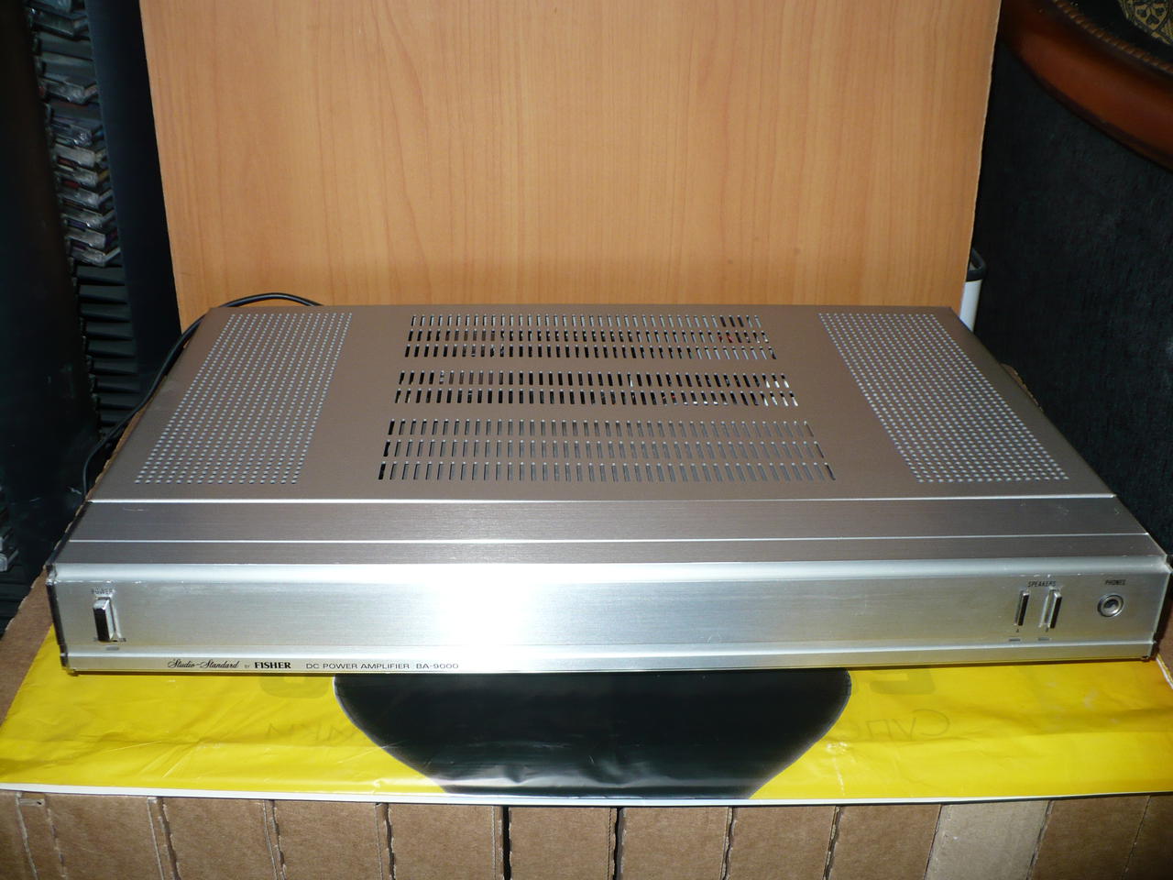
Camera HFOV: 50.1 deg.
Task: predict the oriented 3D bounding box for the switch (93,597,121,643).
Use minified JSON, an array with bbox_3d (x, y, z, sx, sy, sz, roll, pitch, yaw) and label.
[{"bbox_3d":[-0.184,0.069,0.480,0.005,0.017,0.006,0,26,-3],"label":"switch"}]

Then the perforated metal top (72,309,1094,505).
[{"bbox_3d":[0.006,-0.023,0.636,0.436,0.008,0.233,0,26,-3],"label":"perforated metal top"}]

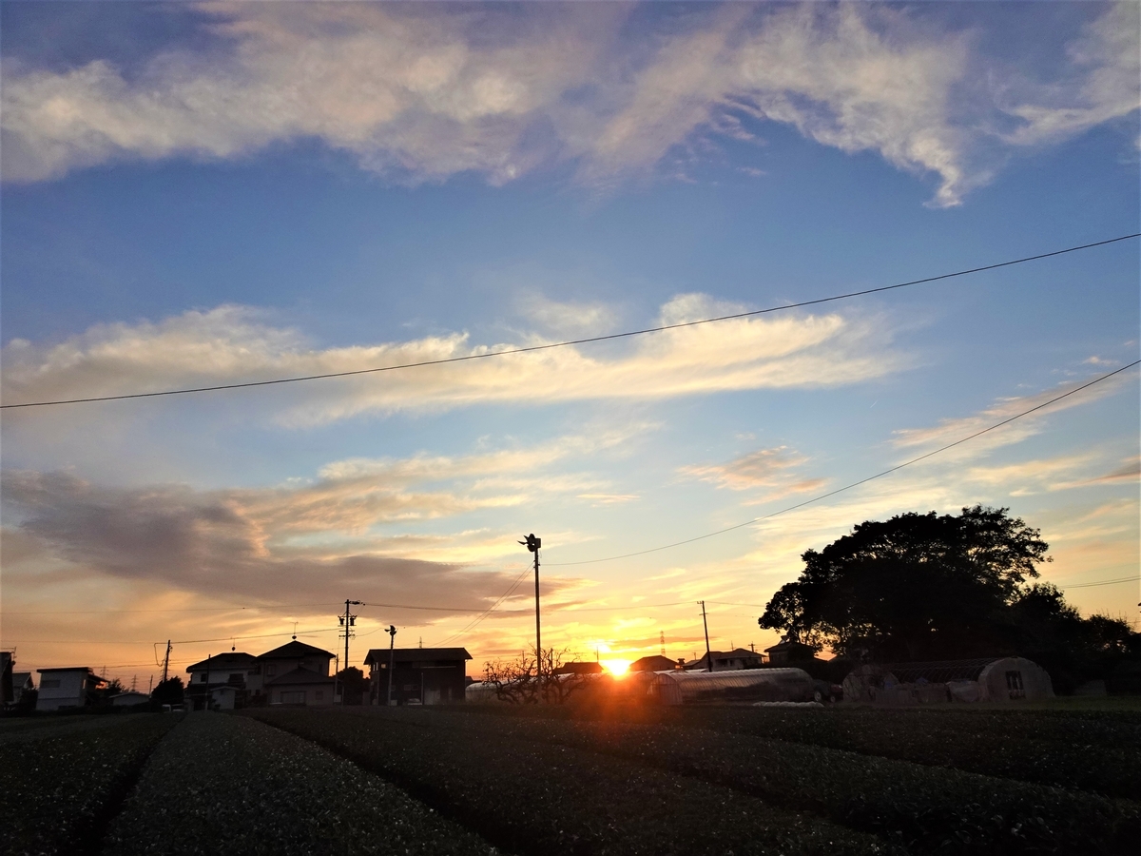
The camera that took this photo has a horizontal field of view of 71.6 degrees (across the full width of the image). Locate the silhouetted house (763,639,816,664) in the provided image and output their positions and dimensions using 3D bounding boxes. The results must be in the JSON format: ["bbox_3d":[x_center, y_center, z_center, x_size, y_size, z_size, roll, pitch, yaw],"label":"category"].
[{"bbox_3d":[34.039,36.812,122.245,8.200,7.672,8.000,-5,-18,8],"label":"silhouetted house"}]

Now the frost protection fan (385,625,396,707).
[{"bbox_3d":[-14.282,19.035,62.647,0.900,7.000,0.900,11,-22,-36],"label":"frost protection fan"}]

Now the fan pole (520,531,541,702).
[{"bbox_3d":[-1.511,7.477,29.666,0.750,7.062,0.800,14,-24,-39],"label":"fan pole"}]

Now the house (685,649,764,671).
[{"bbox_3d":[25.901,40.881,133.501,11.000,6.900,8.500,3,-18,-14],"label":"house"}]

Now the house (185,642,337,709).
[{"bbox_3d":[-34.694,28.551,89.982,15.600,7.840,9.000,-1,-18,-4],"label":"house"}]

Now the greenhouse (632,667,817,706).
[{"bbox_3d":[13.455,21.923,67.255,13.500,2.600,5.500,5,-19,-22],"label":"greenhouse"}]

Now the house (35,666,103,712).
[{"bbox_3d":[-51.298,27.388,81.355,6.500,5.800,6.500,6,-19,-24],"label":"house"}]

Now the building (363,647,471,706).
[{"bbox_3d":[-16.076,26.518,83.425,10.000,6.500,6.800,5,-19,-21],"label":"building"}]

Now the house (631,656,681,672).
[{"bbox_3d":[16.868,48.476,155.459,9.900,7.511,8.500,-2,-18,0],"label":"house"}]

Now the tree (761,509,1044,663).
[{"bbox_3d":[29.346,15.509,71.408,25.700,16.586,21.196,-2,-18,0],"label":"tree"}]

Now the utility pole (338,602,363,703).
[{"bbox_3d":[-24.736,25.222,88.263,2.200,12.300,0.900,-1,-18,-5],"label":"utility pole"}]

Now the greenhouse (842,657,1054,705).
[{"bbox_3d":[27.163,18.811,58.788,5.801,2.716,14.744,4,-19,-18],"label":"greenhouse"}]

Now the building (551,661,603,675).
[{"bbox_3d":[1.595,55.520,176.467,11.000,7.000,8.500,1,-18,-10],"label":"building"}]

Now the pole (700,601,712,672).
[{"bbox_3d":[14.978,24.289,86.585,1.000,10.408,0.600,-2,-18,0],"label":"pole"}]

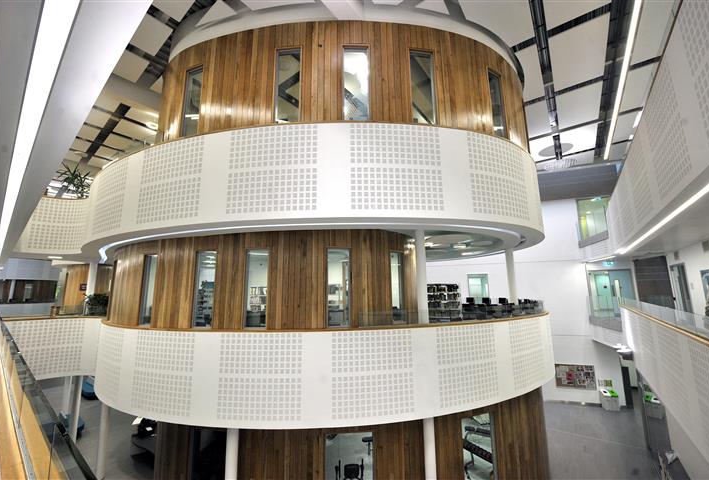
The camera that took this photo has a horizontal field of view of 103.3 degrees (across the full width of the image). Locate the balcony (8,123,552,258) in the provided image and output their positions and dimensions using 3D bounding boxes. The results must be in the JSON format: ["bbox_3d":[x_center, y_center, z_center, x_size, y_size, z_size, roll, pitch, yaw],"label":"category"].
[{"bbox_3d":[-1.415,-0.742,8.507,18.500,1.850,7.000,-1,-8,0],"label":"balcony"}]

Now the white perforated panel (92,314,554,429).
[{"bbox_3d":[-0.977,2.962,7.296,14.800,1.800,3.900,-1,-8,0],"label":"white perforated panel"}]

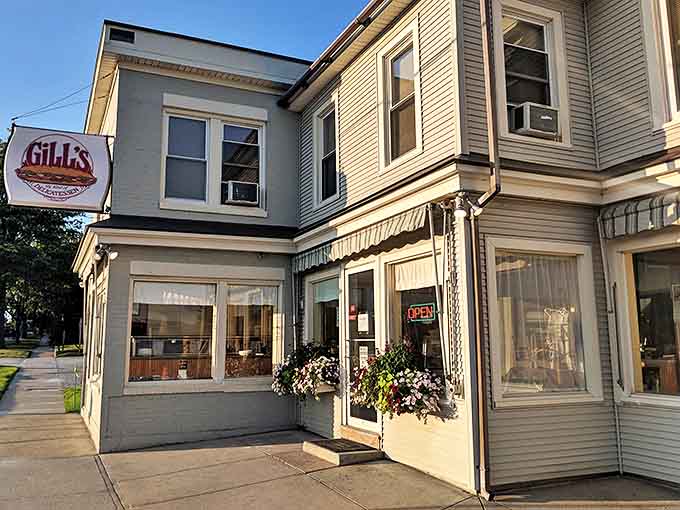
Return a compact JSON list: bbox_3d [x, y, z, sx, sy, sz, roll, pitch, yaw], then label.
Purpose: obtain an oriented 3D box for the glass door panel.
[{"bbox_3d":[0.288,1.152,6.680,0.060,2.040,0.940,3,-8,-24],"label":"glass door panel"}]

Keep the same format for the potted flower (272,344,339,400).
[{"bbox_3d":[-0.538,1.685,7.748,0.520,0.730,1.380,3,-8,-24],"label":"potted flower"}]

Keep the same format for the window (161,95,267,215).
[{"bbox_3d":[-2.016,-1.595,8.657,1.700,1.880,0.150,3,-8,-24],"label":"window"}]

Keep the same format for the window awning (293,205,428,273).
[{"bbox_3d":[0.097,-0.130,6.892,0.280,0.310,3.900,3,-8,-24],"label":"window awning"}]

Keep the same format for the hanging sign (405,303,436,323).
[{"bbox_3d":[0.875,0.630,5.757,0.070,0.210,0.560,3,-8,-24],"label":"hanging sign"}]

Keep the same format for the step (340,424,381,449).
[{"bbox_3d":[0.269,2.259,6.586,0.180,0.180,1.060,3,-8,-24],"label":"step"}]

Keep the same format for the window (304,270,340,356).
[{"bbox_3d":[-0.248,0.940,8.005,0.150,1.460,1.400,3,-8,-24],"label":"window"}]

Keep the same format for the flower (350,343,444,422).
[{"bbox_3d":[0.538,1.262,5.417,0.480,0.680,1.320,3,-8,-24],"label":"flower"}]

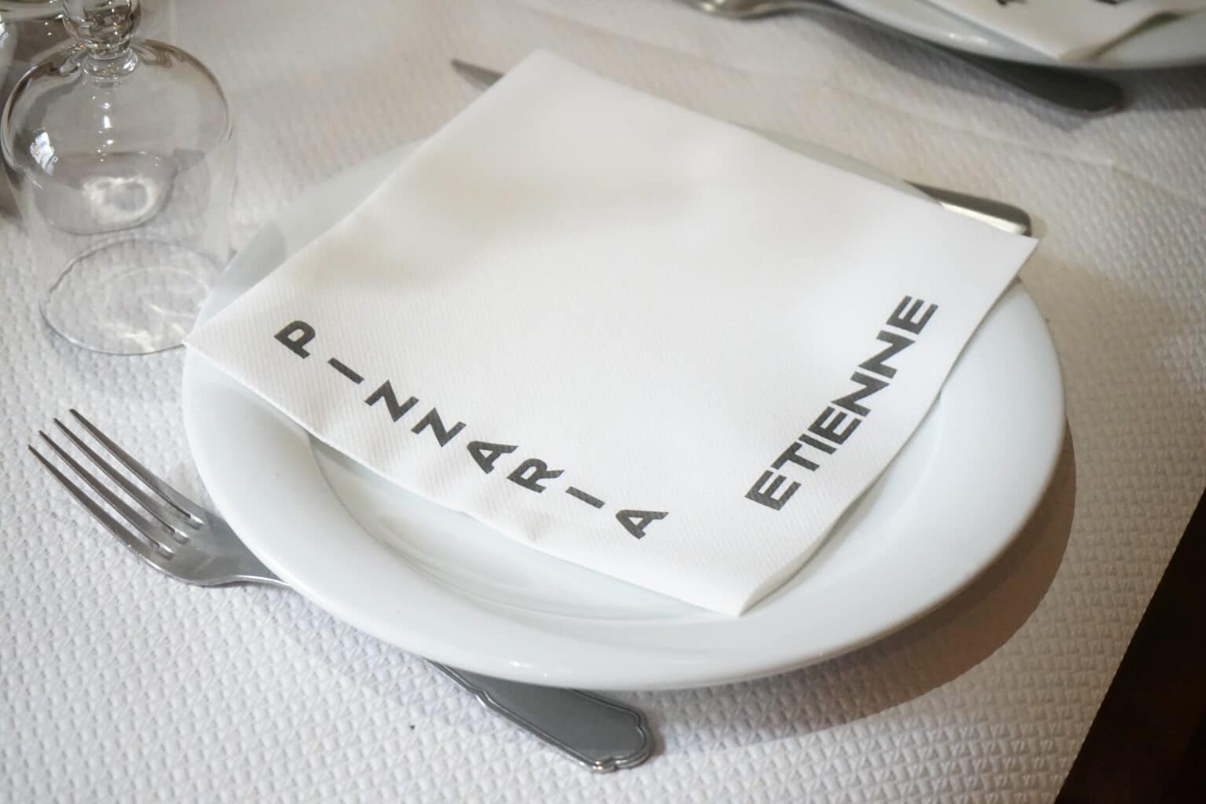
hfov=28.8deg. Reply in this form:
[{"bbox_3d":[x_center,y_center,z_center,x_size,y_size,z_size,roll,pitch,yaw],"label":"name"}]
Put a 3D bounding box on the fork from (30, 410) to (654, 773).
[{"bbox_3d":[-0.076,0.052,0.651,0.203,0.024,0.026,21,45,22],"label":"fork"}]

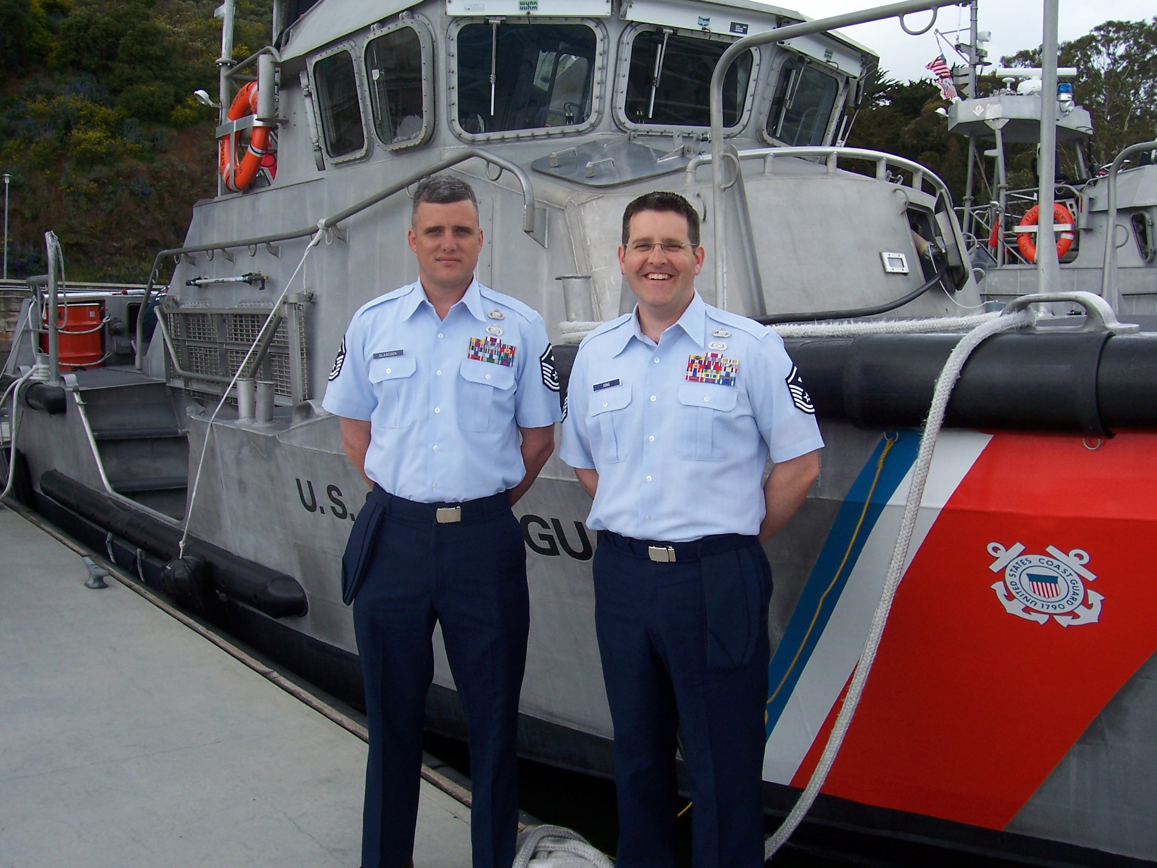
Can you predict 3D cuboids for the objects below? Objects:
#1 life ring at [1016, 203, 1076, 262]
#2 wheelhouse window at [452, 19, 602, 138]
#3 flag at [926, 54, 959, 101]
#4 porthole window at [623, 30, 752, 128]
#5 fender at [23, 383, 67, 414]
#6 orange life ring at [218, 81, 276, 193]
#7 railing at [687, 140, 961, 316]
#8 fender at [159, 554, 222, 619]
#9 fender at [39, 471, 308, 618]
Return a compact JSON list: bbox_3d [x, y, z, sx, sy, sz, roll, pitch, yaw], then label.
[{"bbox_3d":[5.927,-2.549,14.400,0.760,0.760,0.120,4,6,28],"label":"life ring"},{"bbox_3d":[-0.261,-1.753,5.600,0.710,0.550,0.070,1,14,2],"label":"wheelhouse window"},{"bbox_3d":[5.122,-5.008,16.000,0.450,0.680,0.200,4,6,30],"label":"flag"},{"bbox_3d":[0.555,-1.775,5.700,0.700,0.480,0.070,-2,17,-24],"label":"porthole window"},{"bbox_3d":[-4.423,-0.288,9.400,0.250,0.250,0.700,-4,7,-37],"label":"fender"},{"bbox_3d":[-2.280,-2.038,7.800,0.120,0.760,0.760,-4,7,-40],"label":"orange life ring"},{"bbox_3d":[1.213,-0.977,5.400,1.750,0.650,0.550,-4,7,-37],"label":"railing"},{"bbox_3d":[-2.076,0.959,6.155,0.310,0.580,0.310,-4,7,-37],"label":"fender"},{"bbox_3d":[-2.879,0.579,7.400,0.220,0.220,4.900,-4,7,-37],"label":"fender"}]

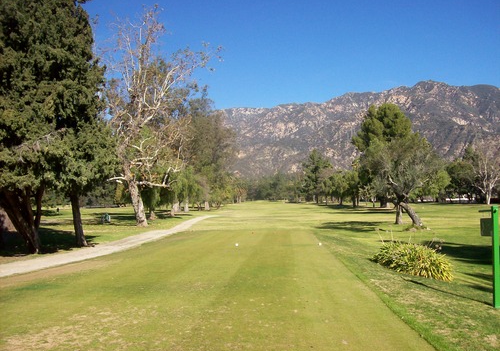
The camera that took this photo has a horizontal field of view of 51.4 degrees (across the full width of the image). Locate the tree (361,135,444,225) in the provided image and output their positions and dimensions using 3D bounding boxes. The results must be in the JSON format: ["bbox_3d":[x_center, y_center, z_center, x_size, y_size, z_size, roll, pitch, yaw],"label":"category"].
[{"bbox_3d":[10.118,0.299,34.500,5.600,6.000,5.400,0,-2,0],"label":"tree"}]

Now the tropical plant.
[{"bbox_3d":[4.131,2.123,13.300,1.200,0.680,3.200,1,-2,-14],"label":"tropical plant"}]

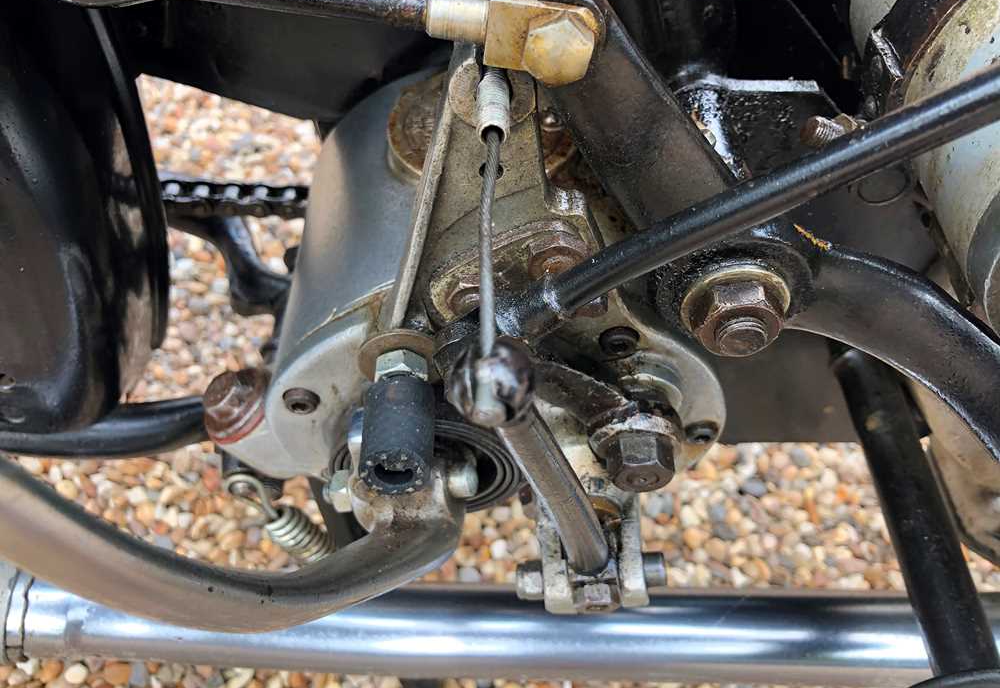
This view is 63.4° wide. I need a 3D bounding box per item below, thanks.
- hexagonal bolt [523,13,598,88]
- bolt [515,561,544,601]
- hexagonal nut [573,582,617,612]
[{"bbox_3d":[0.012,-0.063,0.172,0.014,0.016,0.005,5,53,-6],"label":"hexagonal bolt"},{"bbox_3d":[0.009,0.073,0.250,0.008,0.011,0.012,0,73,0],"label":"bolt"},{"bbox_3d":[0.030,0.077,0.247,0.015,0.013,0.006,0,53,0],"label":"hexagonal nut"}]

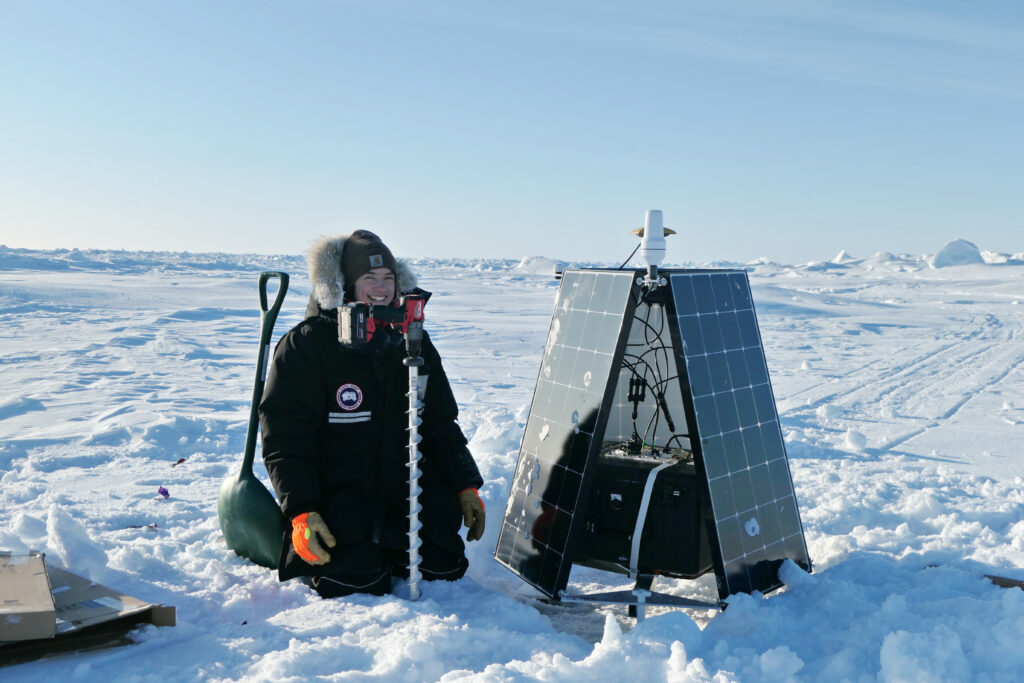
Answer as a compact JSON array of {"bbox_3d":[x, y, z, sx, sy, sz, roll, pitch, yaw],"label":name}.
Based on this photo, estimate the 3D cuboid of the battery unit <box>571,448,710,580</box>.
[{"bbox_3d":[0.473,0.554,3.965,0.480,0.345,0.390,3,5,31],"label":"battery unit"}]

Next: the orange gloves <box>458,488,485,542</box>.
[{"bbox_3d":[-0.131,0.576,3.880,0.085,0.185,0.105,-2,5,-32],"label":"orange gloves"}]

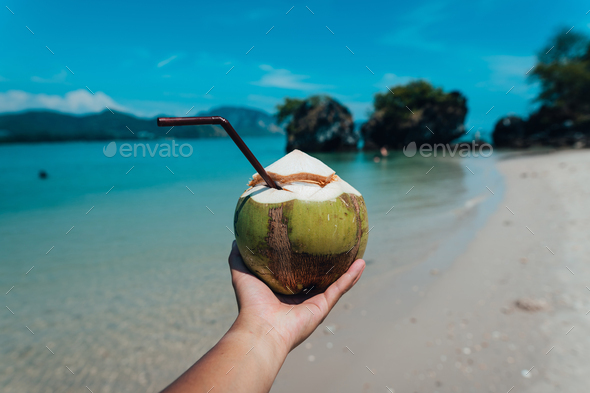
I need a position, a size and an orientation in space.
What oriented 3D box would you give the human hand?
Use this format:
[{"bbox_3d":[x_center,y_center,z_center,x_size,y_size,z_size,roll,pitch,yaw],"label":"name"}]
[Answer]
[{"bbox_3d":[0.004,0.098,0.450,0.140,0.112,0.172,5,39,11],"label":"human hand"}]

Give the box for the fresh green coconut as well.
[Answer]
[{"bbox_3d":[0.007,0.030,0.460,0.153,0.163,0.153,0,8,0],"label":"fresh green coconut"}]

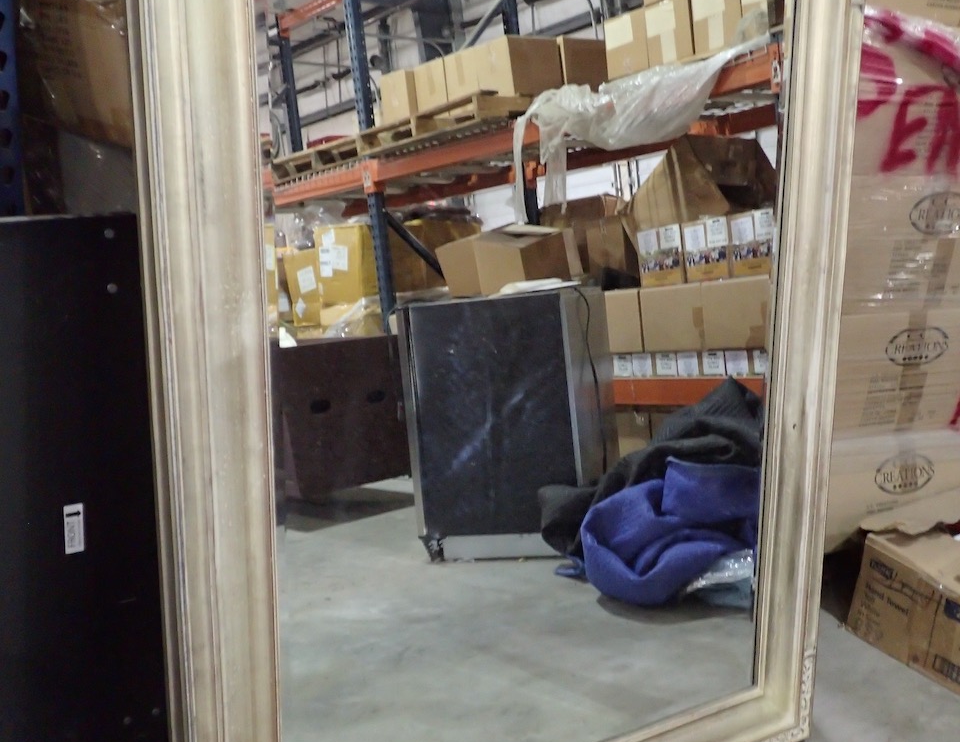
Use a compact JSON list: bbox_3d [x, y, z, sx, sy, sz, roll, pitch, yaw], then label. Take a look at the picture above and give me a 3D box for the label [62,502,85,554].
[{"bbox_3d":[-0.590,0.230,1.612,0.026,0.077,0.002,-9,23,-33],"label":"label"}]

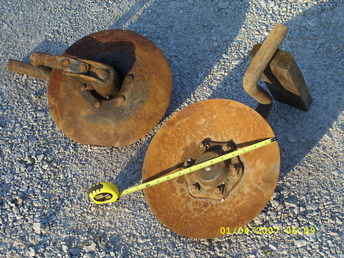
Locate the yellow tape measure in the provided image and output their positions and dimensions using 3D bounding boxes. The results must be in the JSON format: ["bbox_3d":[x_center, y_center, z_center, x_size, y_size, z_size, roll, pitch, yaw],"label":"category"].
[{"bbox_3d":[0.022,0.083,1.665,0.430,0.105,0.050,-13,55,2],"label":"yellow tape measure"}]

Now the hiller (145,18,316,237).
[{"bbox_3d":[0.150,-0.016,1.716,0.325,0.168,0.570,25,58,17],"label":"hiller"}]

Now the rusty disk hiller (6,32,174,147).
[{"bbox_3d":[-0.203,-0.128,1.823,0.420,0.125,0.320,11,55,8],"label":"rusty disk hiller"}]

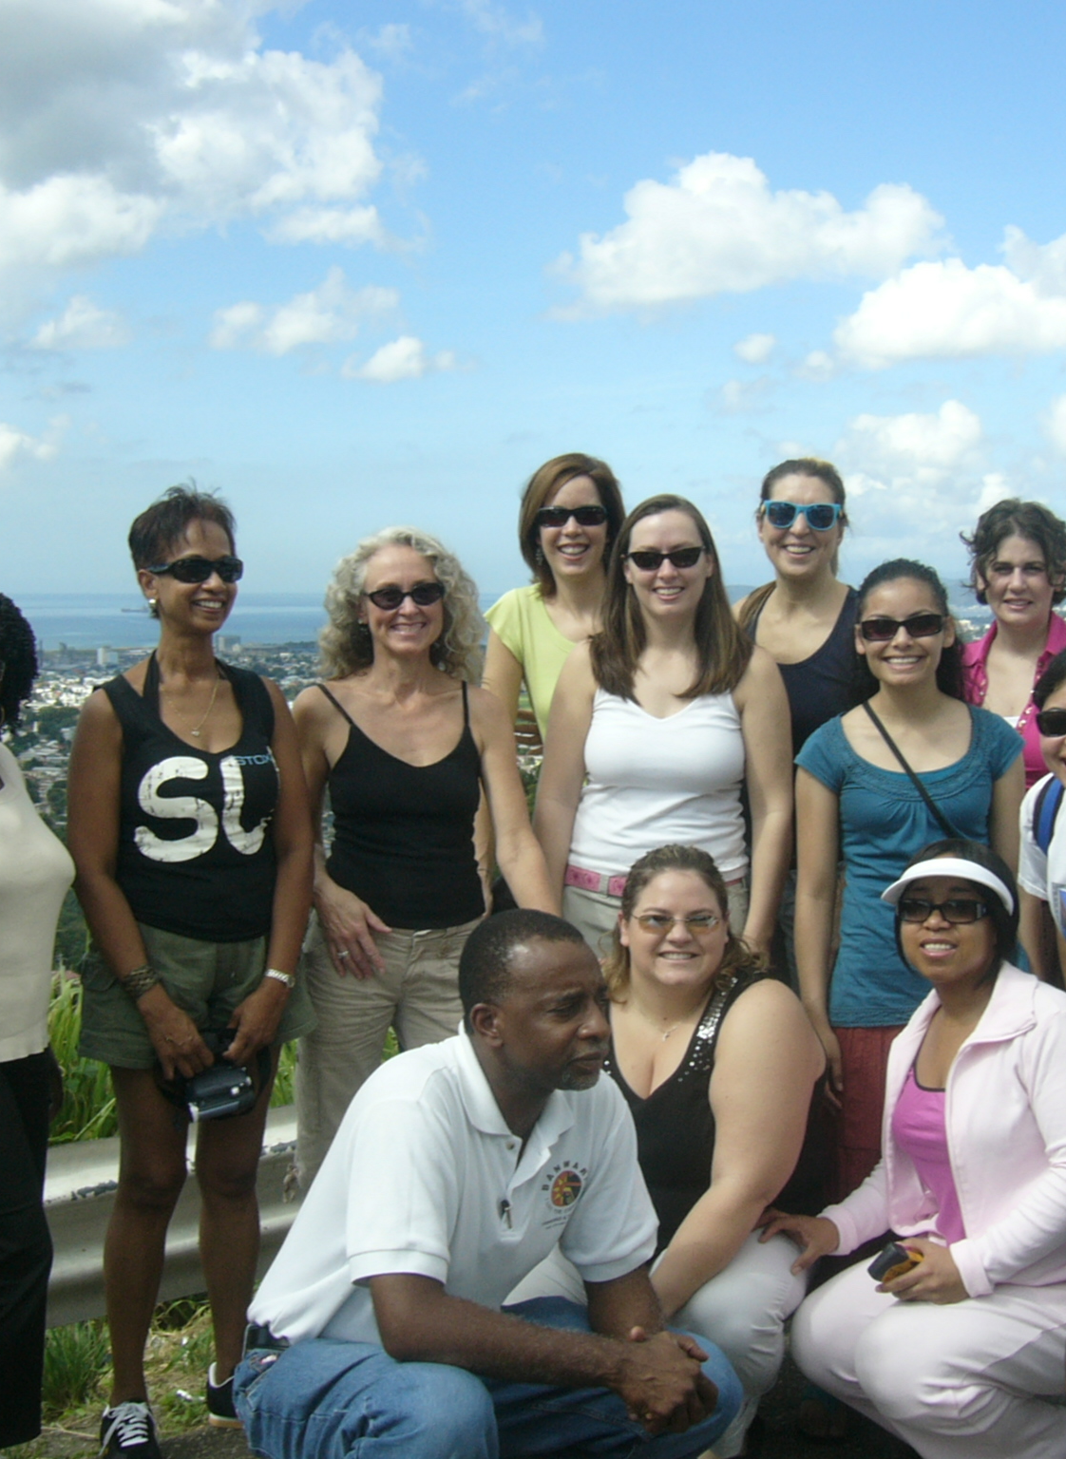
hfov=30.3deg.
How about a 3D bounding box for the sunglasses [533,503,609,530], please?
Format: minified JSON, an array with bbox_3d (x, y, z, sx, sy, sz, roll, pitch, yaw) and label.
[{"bbox_3d":[0.077,-0.405,3.740,0.140,0.045,0.140,0,4,0],"label":"sunglasses"}]

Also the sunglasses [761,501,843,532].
[{"bbox_3d":[0.505,-0.399,3.690,0.145,0.050,0.145,0,4,6],"label":"sunglasses"}]

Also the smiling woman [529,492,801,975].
[{"bbox_3d":[0.241,0.408,3.623,0.470,1.670,0.290,0,4,0],"label":"smiling woman"}]

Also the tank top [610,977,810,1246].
[{"bbox_3d":[0.254,0.609,3.000,0.380,0.520,0.280,1,13,18],"label":"tank top"}]

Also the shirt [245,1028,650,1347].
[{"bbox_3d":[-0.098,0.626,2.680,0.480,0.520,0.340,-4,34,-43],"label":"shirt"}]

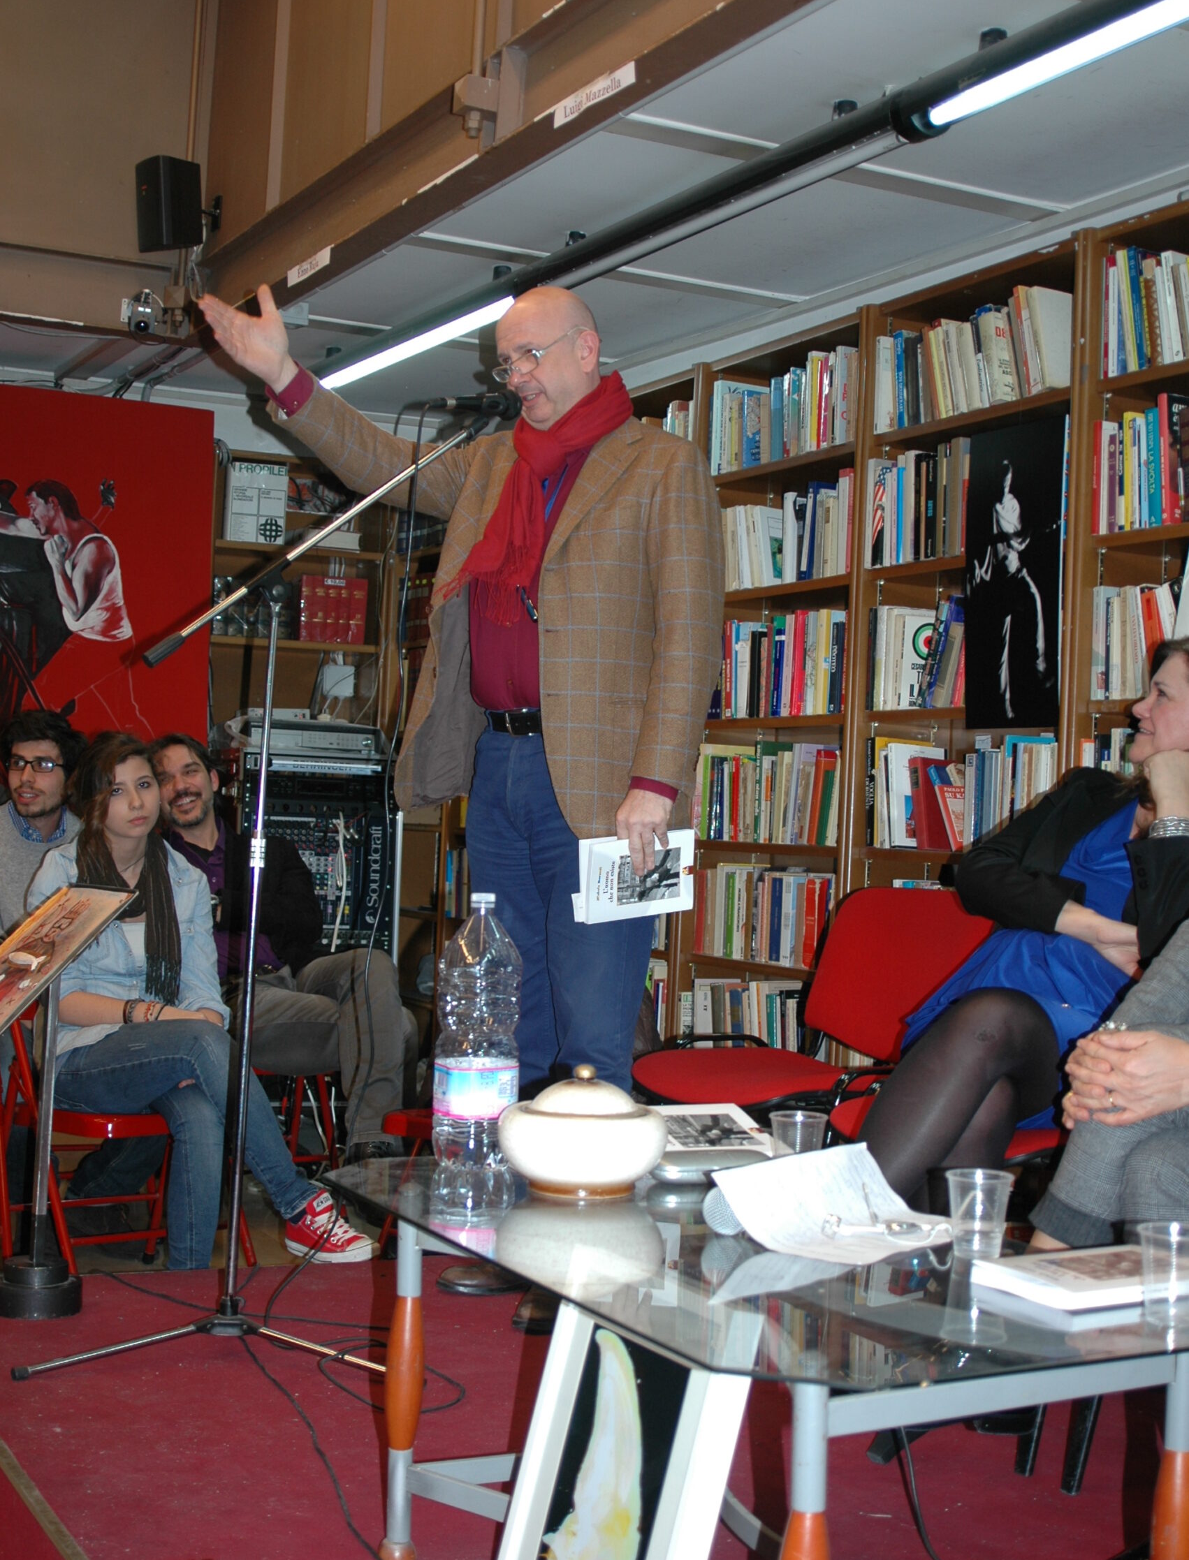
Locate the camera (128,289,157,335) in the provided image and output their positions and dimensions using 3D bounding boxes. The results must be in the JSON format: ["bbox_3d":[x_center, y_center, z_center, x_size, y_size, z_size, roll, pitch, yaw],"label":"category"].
[{"bbox_3d":[-1.223,-1.259,5.650,0.075,0.115,0.120,2,6,-11],"label":"camera"}]

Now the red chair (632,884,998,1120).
[{"bbox_3d":[0.345,0.540,3.451,0.550,0.780,0.530,3,-1,-34],"label":"red chair"}]

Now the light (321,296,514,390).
[{"bbox_3d":[-0.506,-1.070,5.240,0.040,0.040,1.417,3,-1,-27],"label":"light"}]

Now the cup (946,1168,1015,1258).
[{"bbox_3d":[0.400,0.450,2.167,0.070,0.084,0.070,3,-1,0],"label":"cup"}]

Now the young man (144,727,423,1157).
[{"bbox_3d":[-0.877,0.561,5.490,0.540,1.330,0.750,3,-1,-33],"label":"young man"}]

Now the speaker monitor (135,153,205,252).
[{"bbox_3d":[-1.121,-1.521,5.500,0.145,0.245,0.160,-5,4,-36],"label":"speaker monitor"}]

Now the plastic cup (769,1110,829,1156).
[{"bbox_3d":[0.248,0.450,2.516,0.070,0.084,0.070,3,-1,0],"label":"plastic cup"}]

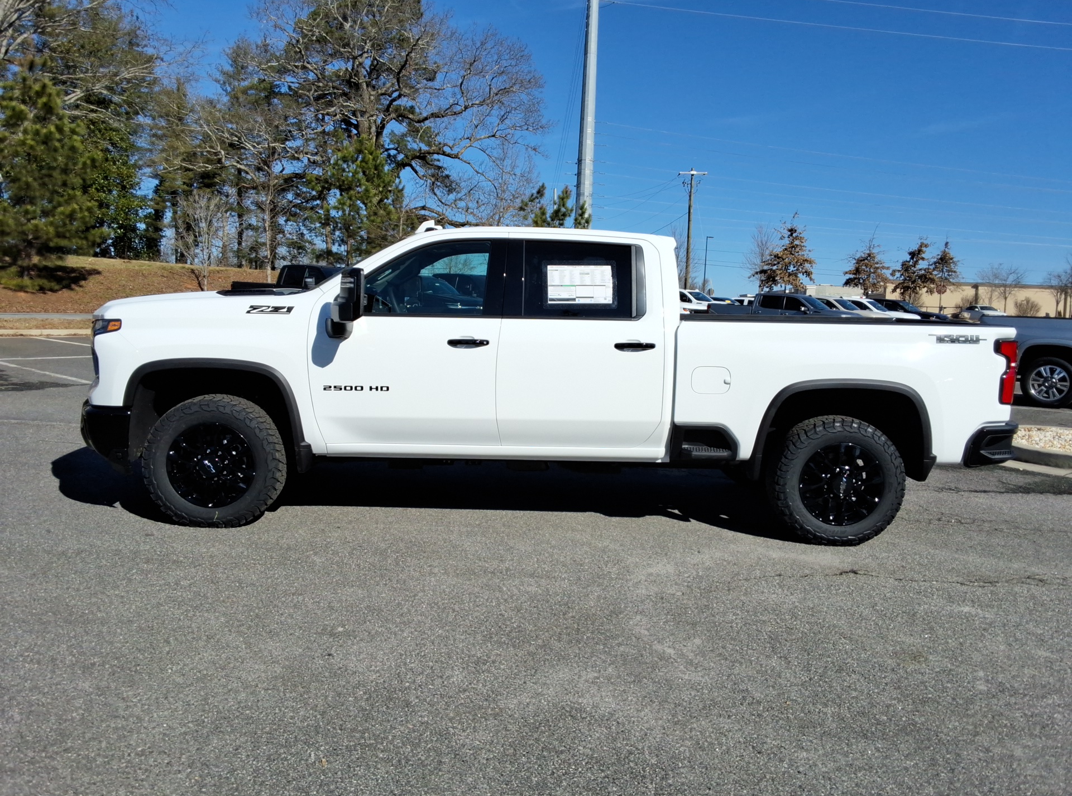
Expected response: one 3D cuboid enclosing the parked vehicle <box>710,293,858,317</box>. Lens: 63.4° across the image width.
[{"bbox_3d":[9.887,-3.121,34.112,5.890,1.930,2.060,8,9,42],"label":"parked vehicle"}]

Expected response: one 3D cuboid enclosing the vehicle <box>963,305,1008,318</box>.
[{"bbox_3d":[37.099,-7.023,72.000,1.850,1.430,4.750,1,7,-5],"label":"vehicle"}]

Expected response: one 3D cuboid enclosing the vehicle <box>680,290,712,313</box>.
[{"bbox_3d":[6.736,-4.029,40.519,6.300,2.040,2.080,8,9,40],"label":"vehicle"}]

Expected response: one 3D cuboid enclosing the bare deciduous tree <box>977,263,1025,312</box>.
[{"bbox_3d":[42.998,-9.697,80.000,4.200,5.560,4.200,2,7,0],"label":"bare deciduous tree"}]

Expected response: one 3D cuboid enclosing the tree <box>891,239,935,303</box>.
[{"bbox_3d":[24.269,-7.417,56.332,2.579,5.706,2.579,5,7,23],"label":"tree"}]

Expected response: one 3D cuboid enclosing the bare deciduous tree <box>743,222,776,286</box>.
[{"bbox_3d":[16.383,-9.345,64.416,2.334,7.138,2.334,4,7,14],"label":"bare deciduous tree"}]

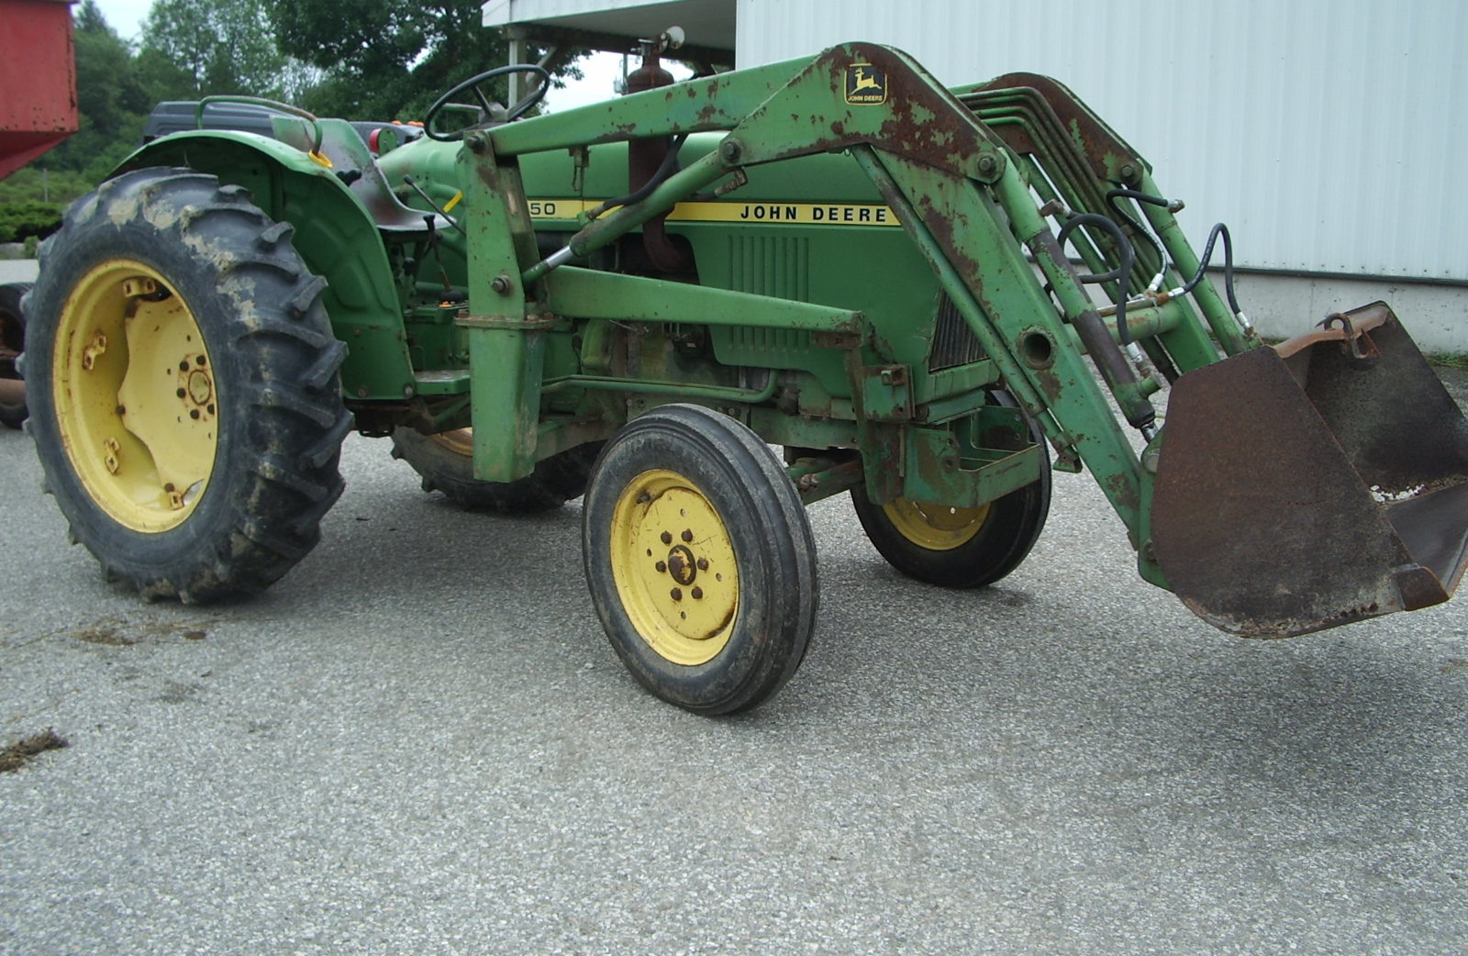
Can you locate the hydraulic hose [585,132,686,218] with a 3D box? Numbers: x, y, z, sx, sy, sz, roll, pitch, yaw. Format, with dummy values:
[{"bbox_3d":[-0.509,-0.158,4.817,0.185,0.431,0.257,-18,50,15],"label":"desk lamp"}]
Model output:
[{"bbox_3d":[-0.221,-0.713,3.460,0.300,0.200,0.080,7,13,34],"label":"hydraulic hose"}]

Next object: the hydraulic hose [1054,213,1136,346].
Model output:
[{"bbox_3d":[0.712,-0.387,2.920,0.130,0.260,0.120,7,13,34],"label":"hydraulic hose"}]

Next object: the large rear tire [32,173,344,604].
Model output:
[{"bbox_3d":[-1.583,-0.247,4.190,1.225,1.225,0.355,7,13,34],"label":"large rear tire"}]

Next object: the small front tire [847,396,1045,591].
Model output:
[{"bbox_3d":[0.628,-0.010,4.320,0.170,0.690,0.690,-10,14,-42],"label":"small front tire"}]

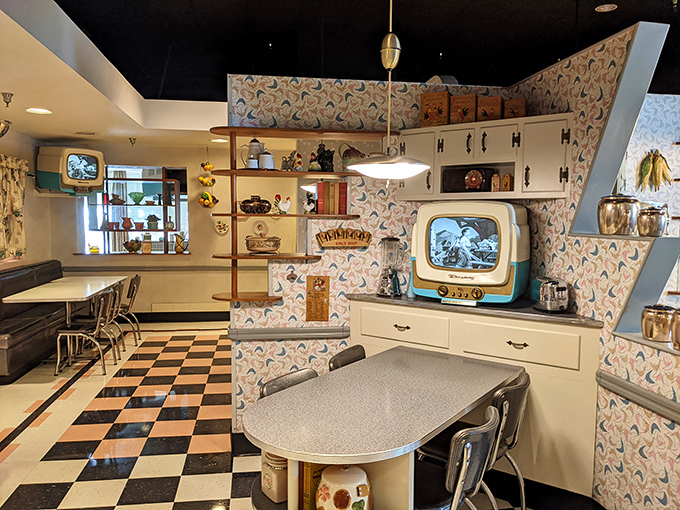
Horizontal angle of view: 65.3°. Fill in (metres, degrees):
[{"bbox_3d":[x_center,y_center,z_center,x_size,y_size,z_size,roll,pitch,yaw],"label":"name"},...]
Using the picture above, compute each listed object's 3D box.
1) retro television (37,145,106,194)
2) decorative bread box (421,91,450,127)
[{"bbox_3d":[-3.598,-1.133,7.117,0.510,0.560,0.625,8,7,32],"label":"retro television"},{"bbox_3d":[0.641,-0.929,3.446,0.188,0.216,0.125,3,5,36],"label":"decorative bread box"}]

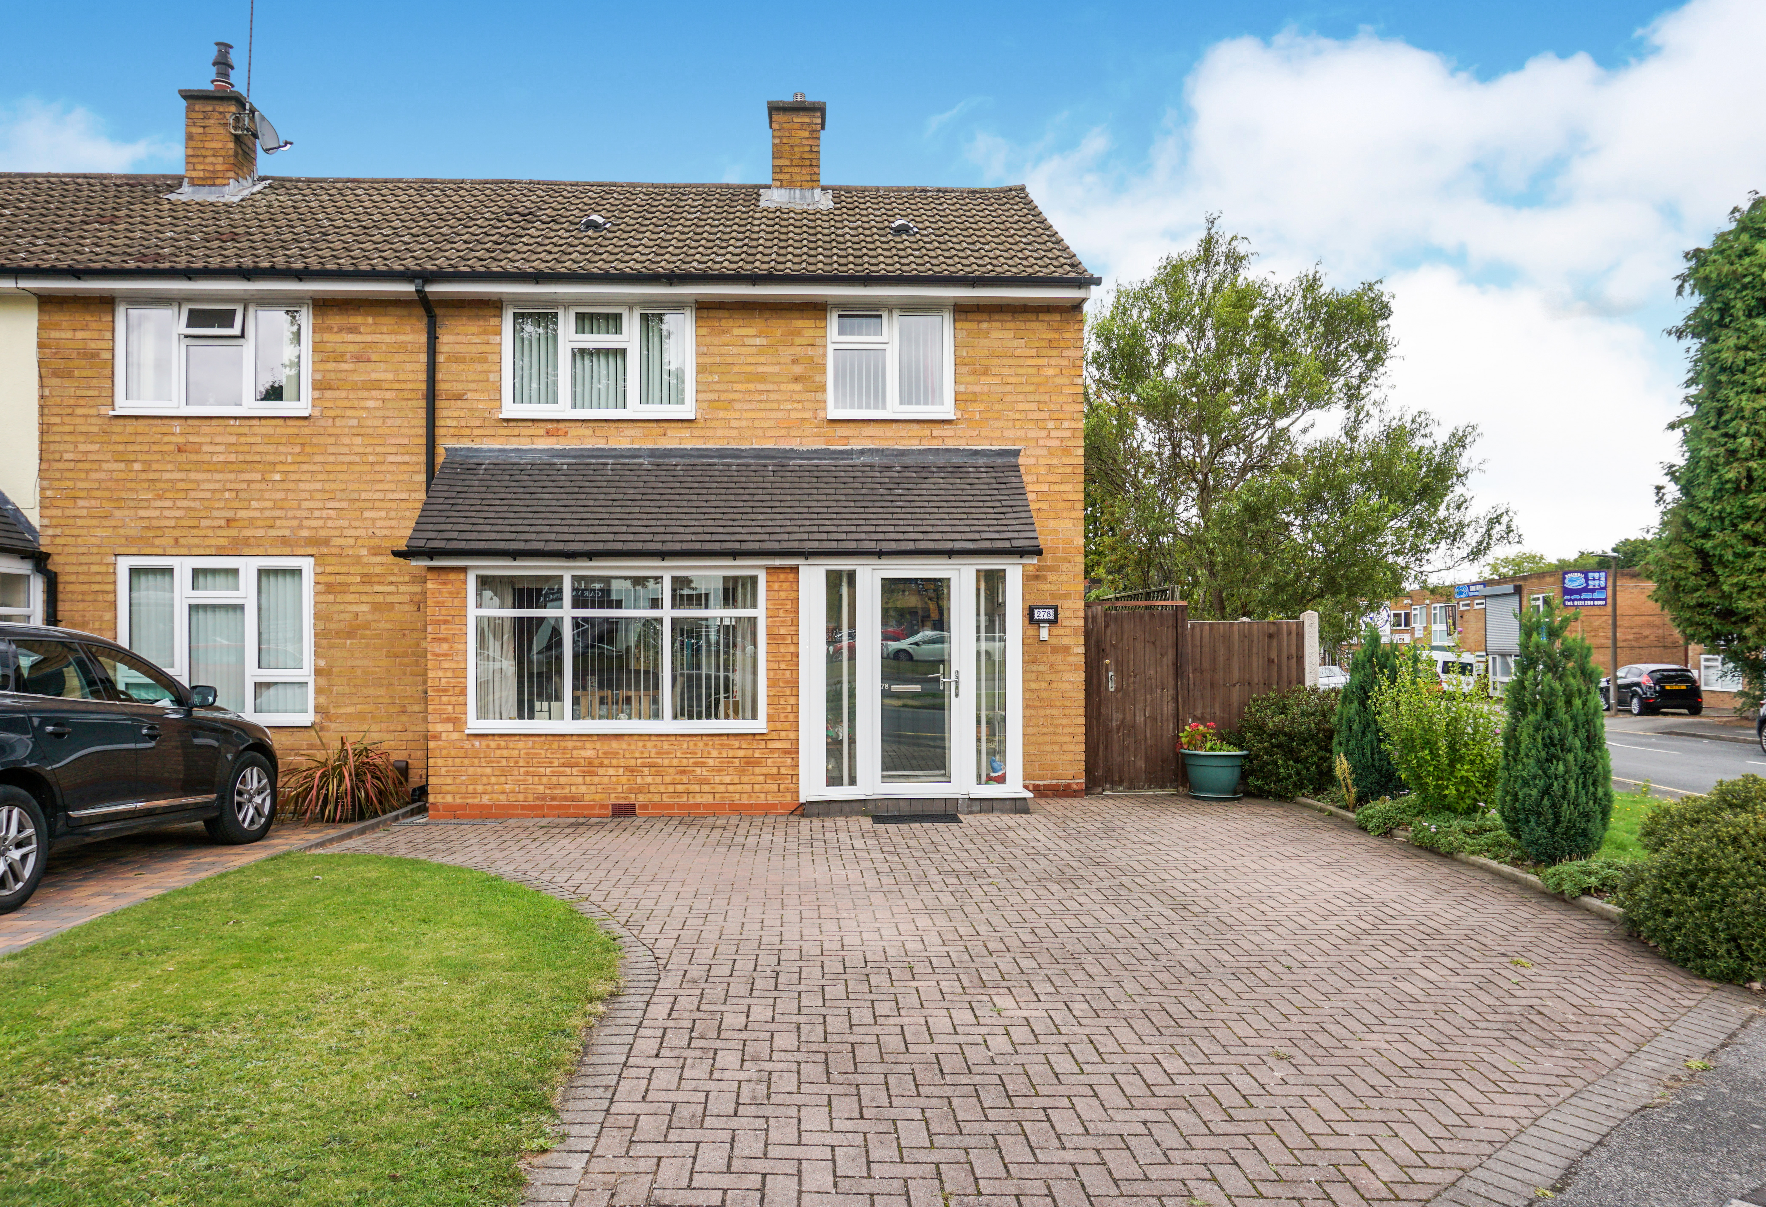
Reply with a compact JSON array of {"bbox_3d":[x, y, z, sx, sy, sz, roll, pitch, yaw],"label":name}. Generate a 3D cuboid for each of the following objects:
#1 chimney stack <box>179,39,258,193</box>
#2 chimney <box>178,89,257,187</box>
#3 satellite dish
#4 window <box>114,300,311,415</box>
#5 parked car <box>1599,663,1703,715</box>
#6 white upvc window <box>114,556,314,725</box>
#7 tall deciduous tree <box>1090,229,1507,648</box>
[{"bbox_3d":[-7.945,-5.820,14.530,0.680,1.840,0.670,0,0,-3],"label":"chimney stack"},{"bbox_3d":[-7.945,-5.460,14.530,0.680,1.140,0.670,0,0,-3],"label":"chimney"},{"bbox_3d":[-7.282,-5.631,14.400,0.450,0.530,0.510,0,0,6],"label":"satellite dish"},{"bbox_3d":[-6.272,-2.299,11.311,1.798,1.088,0.120,0,0,-3],"label":"window"},{"bbox_3d":[23.666,2.613,37.309,1.750,1.480,3.950,0,0,12],"label":"parked car"},{"bbox_3d":[-6.244,0.351,11.297,1.809,1.588,0.120,0,0,-3],"label":"white upvc window"},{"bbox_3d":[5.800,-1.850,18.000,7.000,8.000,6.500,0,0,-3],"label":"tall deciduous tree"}]

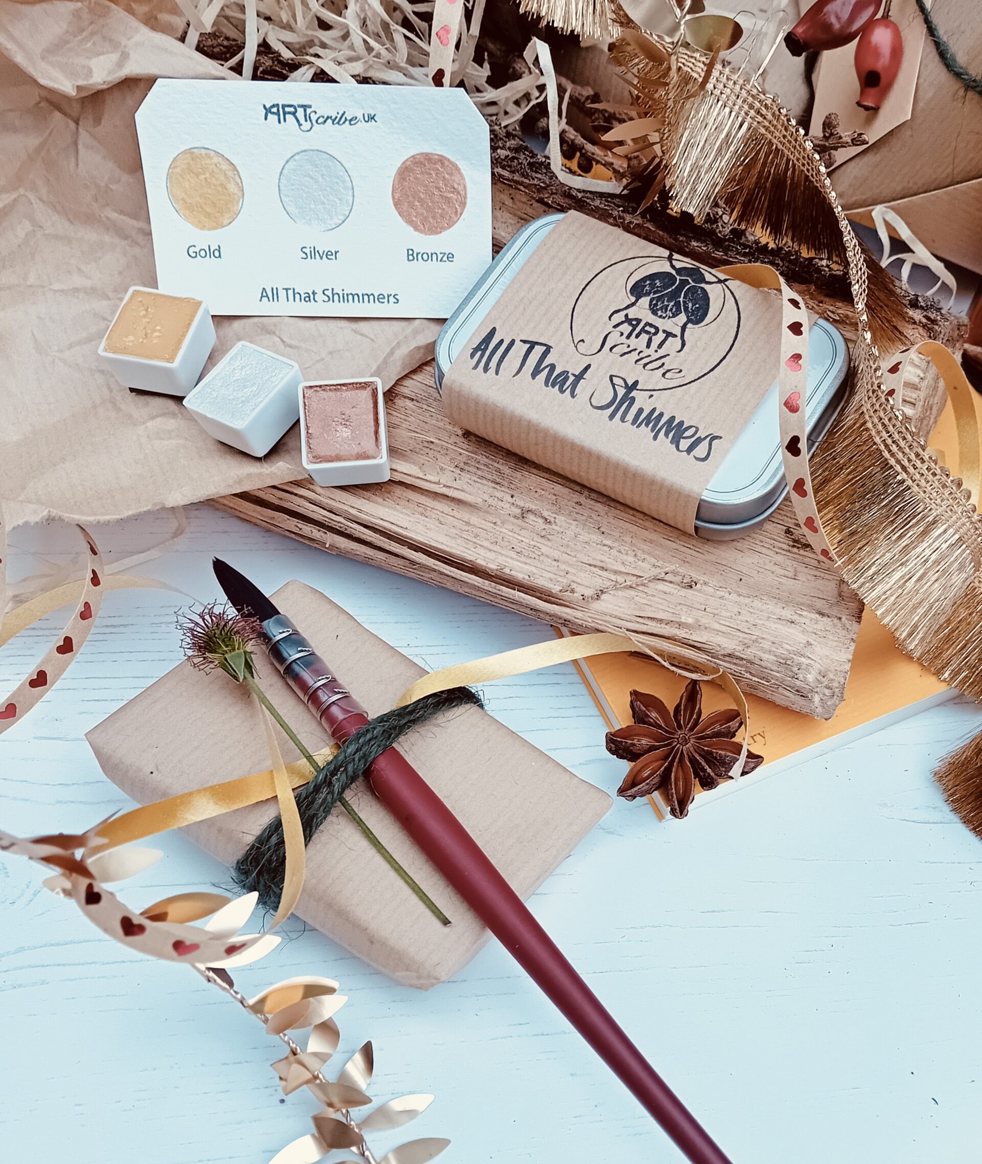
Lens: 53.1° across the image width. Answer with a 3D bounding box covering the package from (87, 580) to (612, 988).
[{"bbox_3d":[-0.026,0.037,0.188,0.078,0.014,0.049,33,54,16],"label":"package"}]

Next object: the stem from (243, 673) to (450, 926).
[{"bbox_3d":[-0.027,0.038,0.176,0.002,0.002,0.059,-33,67,-29],"label":"stem"}]

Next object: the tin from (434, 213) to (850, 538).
[{"bbox_3d":[0.033,-0.048,0.222,0.082,0.015,0.057,29,67,16],"label":"tin"}]

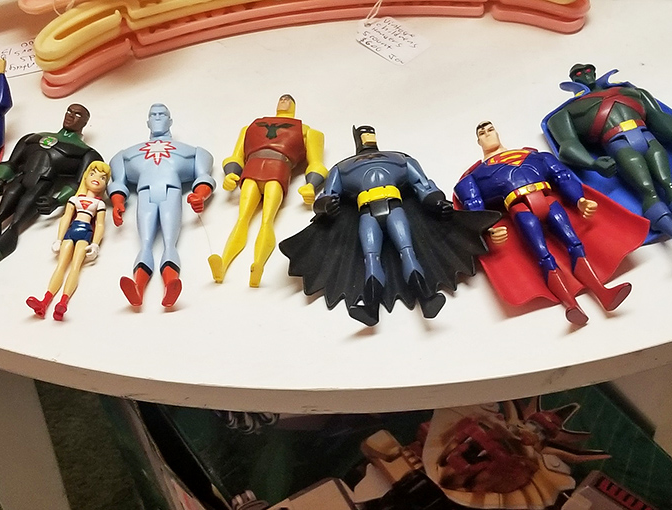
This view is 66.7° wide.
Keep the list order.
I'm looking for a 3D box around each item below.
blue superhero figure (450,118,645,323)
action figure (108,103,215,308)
[{"bbox_3d":[0.107,-0.026,0.250,0.085,0.028,0.115,-17,62,-9],"label":"blue superhero figure"},{"bbox_3d":[-0.088,-0.033,0.255,0.053,0.026,0.120,-6,61,-3],"label":"action figure"}]

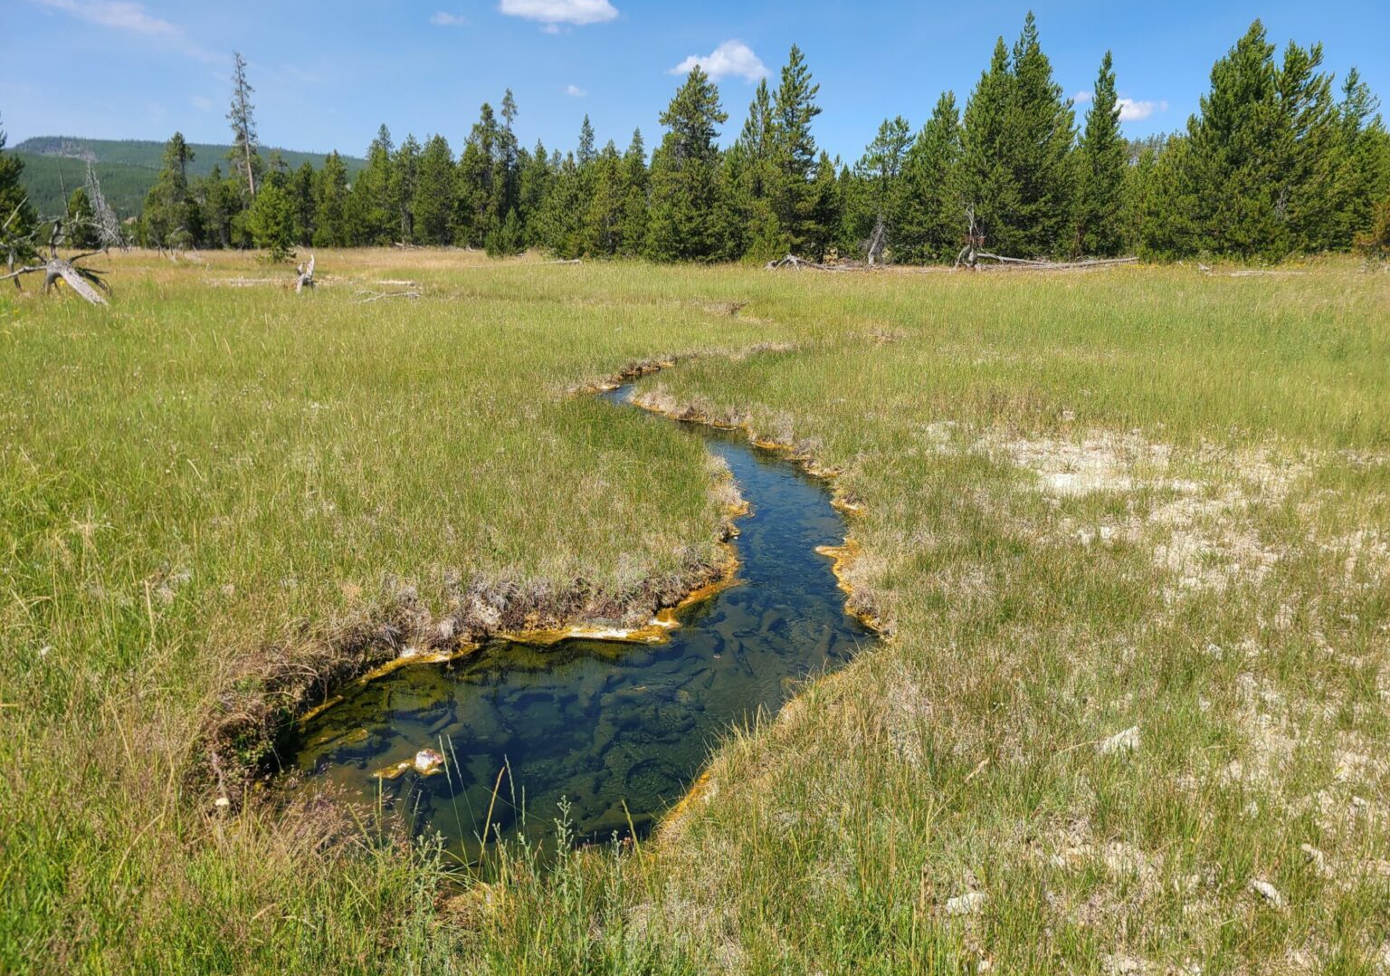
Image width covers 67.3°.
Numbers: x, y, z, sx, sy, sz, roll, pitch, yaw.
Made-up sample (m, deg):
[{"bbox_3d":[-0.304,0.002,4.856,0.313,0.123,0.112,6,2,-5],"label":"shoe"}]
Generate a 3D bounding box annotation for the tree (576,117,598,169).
[{"bbox_3d":[-6.590,-18.600,63.720,2.180,7.770,2.180,0,14,0],"label":"tree"}]

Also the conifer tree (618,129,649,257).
[{"bbox_3d":[-2.814,-13.430,47.883,1.436,5.660,1.436,-1,14,-3],"label":"conifer tree"}]

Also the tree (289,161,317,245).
[{"bbox_3d":[-24.070,-17.420,64.020,1.780,4.950,1.780,0,14,0],"label":"tree"}]

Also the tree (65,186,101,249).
[{"bbox_3d":[-38.586,-16.953,65.775,2.325,3.776,2.325,-8,16,-29],"label":"tree"}]

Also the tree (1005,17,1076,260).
[{"bbox_3d":[14.750,-15.210,45.270,3.310,9.970,3.310,0,14,0],"label":"tree"}]

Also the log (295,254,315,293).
[{"bbox_3d":[-8.881,-4.897,23.785,0.470,0.849,0.600,-5,15,-20],"label":"log"}]

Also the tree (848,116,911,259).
[{"bbox_3d":[7.850,-12.660,44.260,2.840,5.890,2.840,0,14,0],"label":"tree"}]

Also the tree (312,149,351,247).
[{"bbox_3d":[-22.250,-17.670,63.960,2.330,5.580,2.330,0,14,0],"label":"tree"}]

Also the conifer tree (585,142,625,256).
[{"bbox_3d":[-4.210,-13.400,48.480,1.970,5.150,1.970,0,14,0],"label":"conifer tree"}]

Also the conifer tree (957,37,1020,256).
[{"bbox_3d":[12.600,-14.560,44.880,3.030,8.980,3.030,0,14,0],"label":"conifer tree"}]

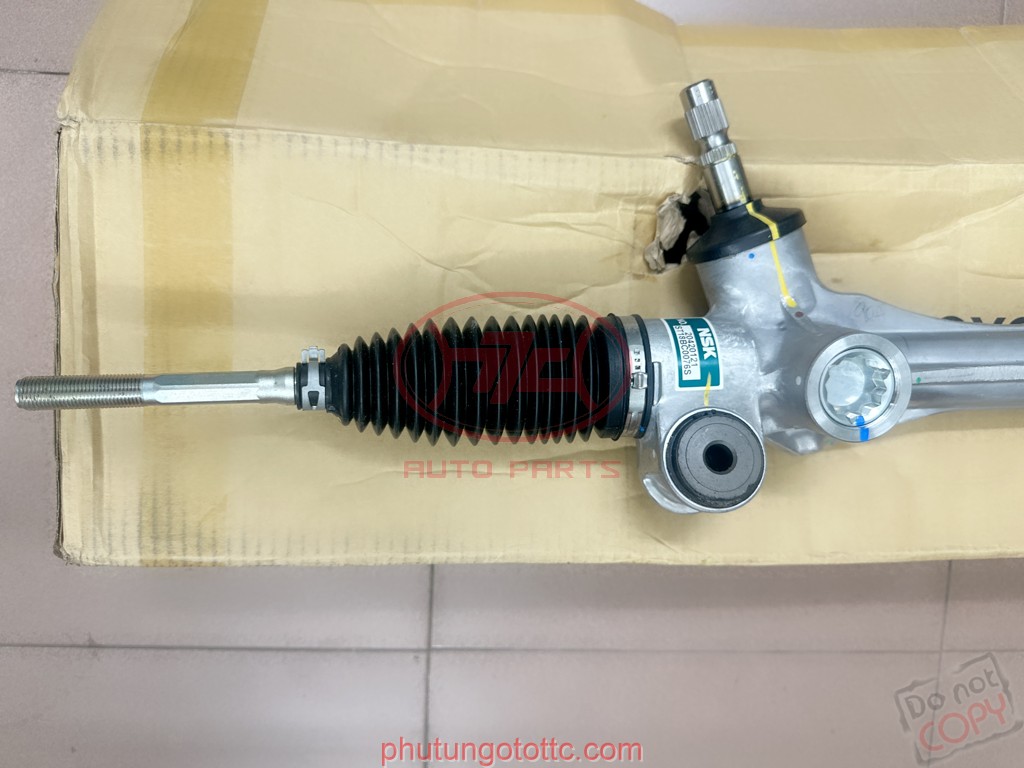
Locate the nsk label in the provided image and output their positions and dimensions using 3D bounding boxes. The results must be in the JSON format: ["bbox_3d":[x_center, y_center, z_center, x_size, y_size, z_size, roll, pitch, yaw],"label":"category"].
[{"bbox_3d":[0.075,-0.016,0.297,0.020,0.009,0.039,-2,53,-4],"label":"nsk label"}]

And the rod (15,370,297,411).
[{"bbox_3d":[-0.148,0.003,0.297,0.113,0.016,0.016,-2,96,-5],"label":"rod"}]

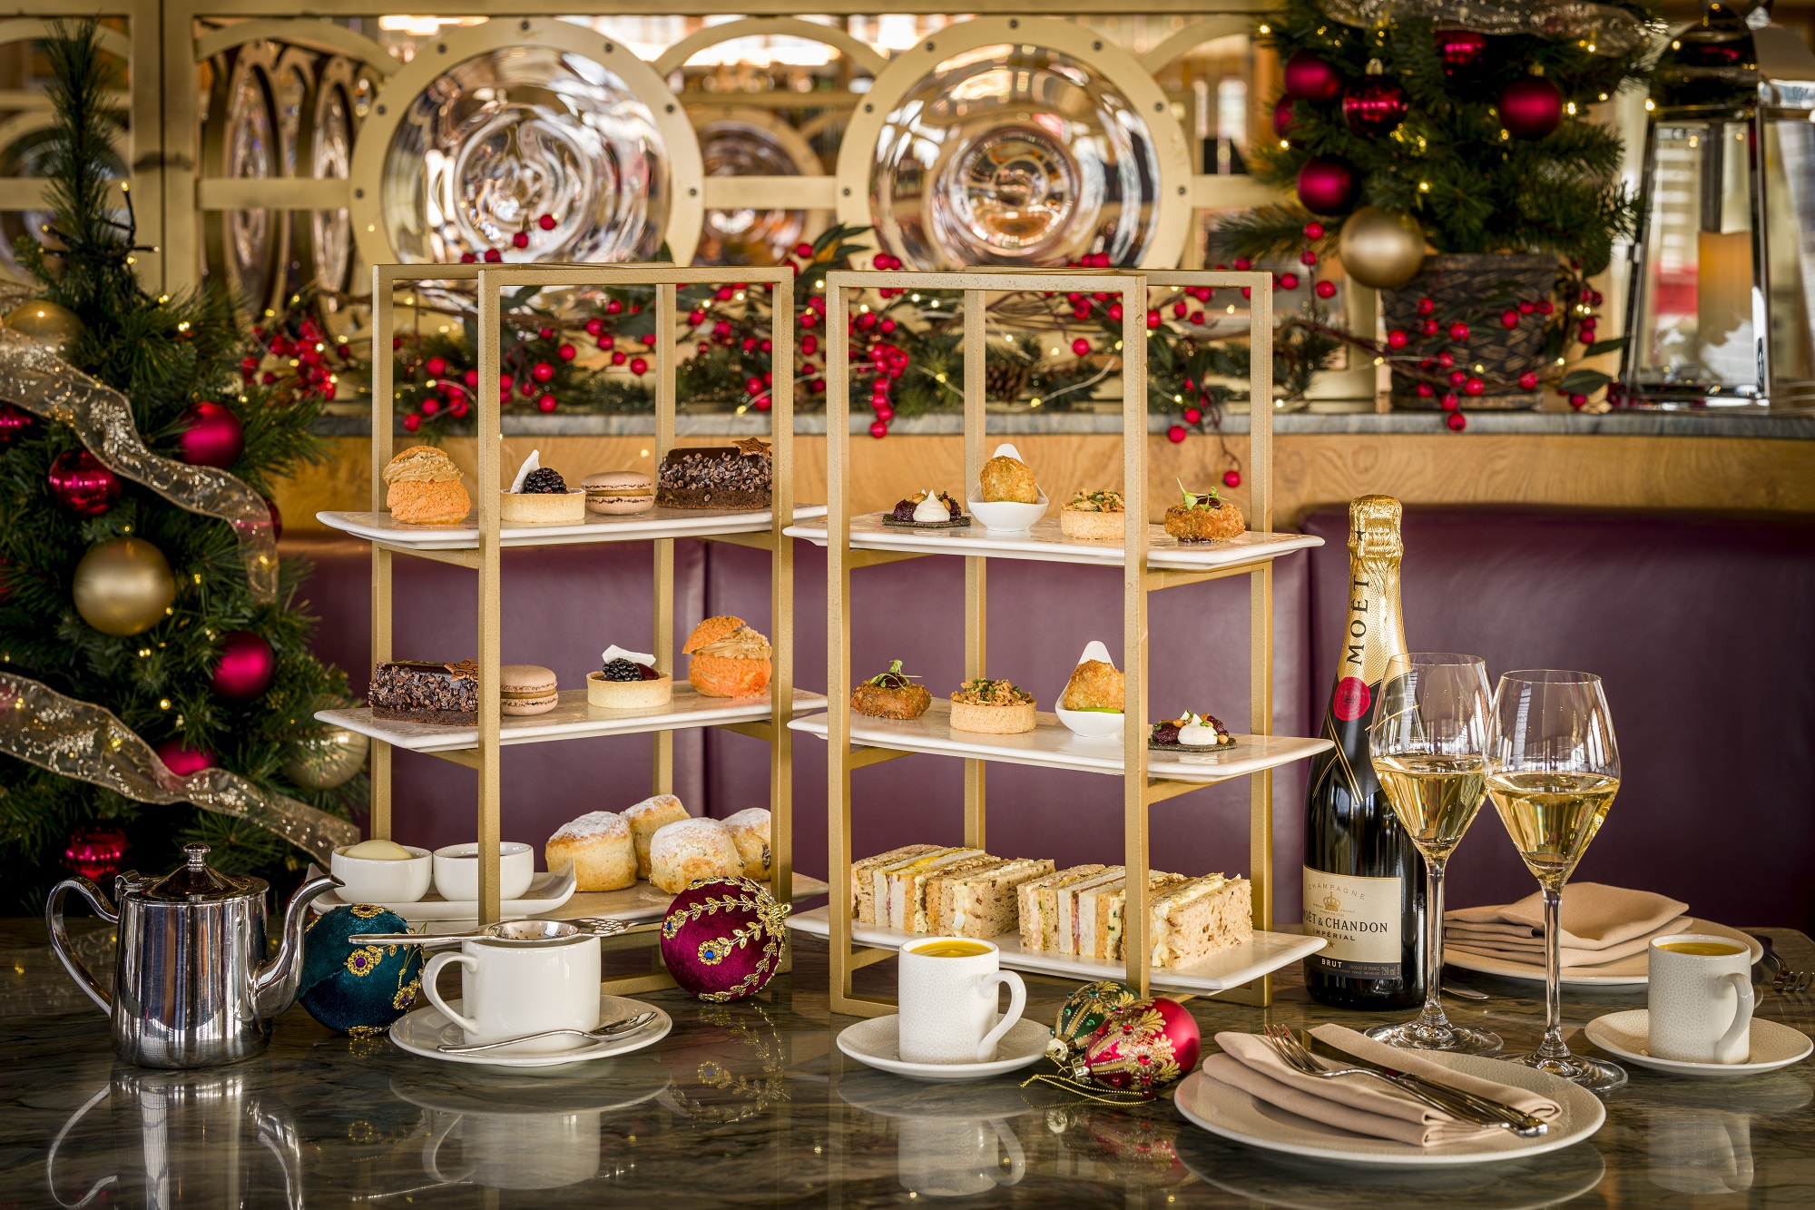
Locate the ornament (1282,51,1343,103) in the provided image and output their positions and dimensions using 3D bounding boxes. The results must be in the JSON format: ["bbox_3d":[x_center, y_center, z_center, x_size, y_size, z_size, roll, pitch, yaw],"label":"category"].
[{"bbox_3d":[0.379,-0.494,3.060,0.055,0.057,0.055,0,7,0],"label":"ornament"}]

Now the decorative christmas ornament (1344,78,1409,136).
[{"bbox_3d":[0.424,-0.454,2.970,0.058,0.063,0.058,0,7,0],"label":"decorative christmas ornament"}]

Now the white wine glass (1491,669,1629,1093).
[{"bbox_3d":[0.370,0.155,1.879,0.086,0.230,0.086,0,7,0],"label":"white wine glass"}]

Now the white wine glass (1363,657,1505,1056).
[{"bbox_3d":[0.315,0.147,1.957,0.085,0.230,0.085,0,7,0],"label":"white wine glass"}]

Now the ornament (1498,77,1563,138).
[{"bbox_3d":[0.544,-0.434,2.860,0.055,0.055,0.055,0,6,0],"label":"ornament"}]

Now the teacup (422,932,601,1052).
[{"bbox_3d":[-0.235,0.224,1.920,0.113,0.060,0.082,-3,7,-27],"label":"teacup"}]

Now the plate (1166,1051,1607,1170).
[{"bbox_3d":[0.262,0.276,1.783,0.232,0.019,0.232,0,7,0],"label":"plate"}]

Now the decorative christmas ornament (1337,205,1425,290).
[{"bbox_3d":[0.408,-0.309,2.830,0.073,0.073,0.073,0,6,0],"label":"decorative christmas ornament"}]

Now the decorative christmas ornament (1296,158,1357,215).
[{"bbox_3d":[0.373,-0.373,2.920,0.054,0.054,0.054,0,6,0],"label":"decorative christmas ornament"}]

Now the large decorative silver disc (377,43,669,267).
[{"bbox_3d":[-0.343,-0.372,2.950,0.263,0.263,0.045,0,6,4],"label":"large decorative silver disc"}]

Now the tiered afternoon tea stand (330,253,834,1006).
[{"bbox_3d":[-0.208,0.013,2.107,0.305,0.457,0.162,-4,8,-32],"label":"tiered afternoon tea stand"}]

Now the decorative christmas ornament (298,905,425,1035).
[{"bbox_3d":[-0.328,0.219,1.971,0.076,0.076,0.076,0,6,0],"label":"decorative christmas ornament"}]

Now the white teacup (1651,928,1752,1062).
[{"bbox_3d":[0.464,0.232,1.898,0.059,0.062,0.083,-2,7,-16],"label":"white teacup"}]

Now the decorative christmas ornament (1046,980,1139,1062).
[{"bbox_3d":[0.111,0.243,1.887,0.067,0.052,0.052,-27,9,-3],"label":"decorative christmas ornament"}]

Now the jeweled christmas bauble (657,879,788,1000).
[{"bbox_3d":[-0.113,0.210,2.074,0.090,0.080,0.080,-25,0,20],"label":"jeweled christmas bauble"}]

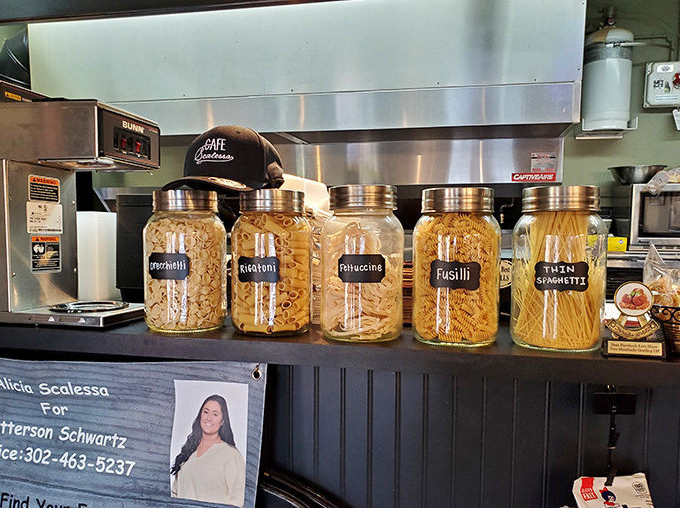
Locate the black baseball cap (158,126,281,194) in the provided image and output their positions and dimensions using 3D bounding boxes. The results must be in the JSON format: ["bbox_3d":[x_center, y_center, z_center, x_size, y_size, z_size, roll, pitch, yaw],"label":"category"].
[{"bbox_3d":[-0.229,-0.184,0.980,0.183,0.132,0.268,1,3,18],"label":"black baseball cap"}]

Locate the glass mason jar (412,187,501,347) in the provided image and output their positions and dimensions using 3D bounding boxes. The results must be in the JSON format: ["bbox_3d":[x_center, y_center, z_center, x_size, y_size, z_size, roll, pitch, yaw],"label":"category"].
[{"bbox_3d":[0.205,0.019,0.898,0.149,0.263,0.149,1,3,13],"label":"glass mason jar"}]

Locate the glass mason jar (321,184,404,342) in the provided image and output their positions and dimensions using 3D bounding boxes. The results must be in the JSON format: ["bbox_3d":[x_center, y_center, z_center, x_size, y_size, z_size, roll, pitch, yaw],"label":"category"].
[{"bbox_3d":[0.041,0.014,0.927,0.149,0.267,0.149,0,3,0],"label":"glass mason jar"}]

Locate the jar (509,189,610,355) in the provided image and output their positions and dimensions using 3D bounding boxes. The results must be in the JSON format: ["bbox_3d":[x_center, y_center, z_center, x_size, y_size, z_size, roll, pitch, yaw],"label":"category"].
[{"bbox_3d":[0.376,0.021,0.879,0.149,0.263,0.149,1,3,19],"label":"jar"}]

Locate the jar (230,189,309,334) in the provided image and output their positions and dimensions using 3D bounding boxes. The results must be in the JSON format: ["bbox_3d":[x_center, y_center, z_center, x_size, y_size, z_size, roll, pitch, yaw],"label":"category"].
[{"bbox_3d":[-0.128,0.013,0.973,0.149,0.263,0.149,0,3,0],"label":"jar"}]

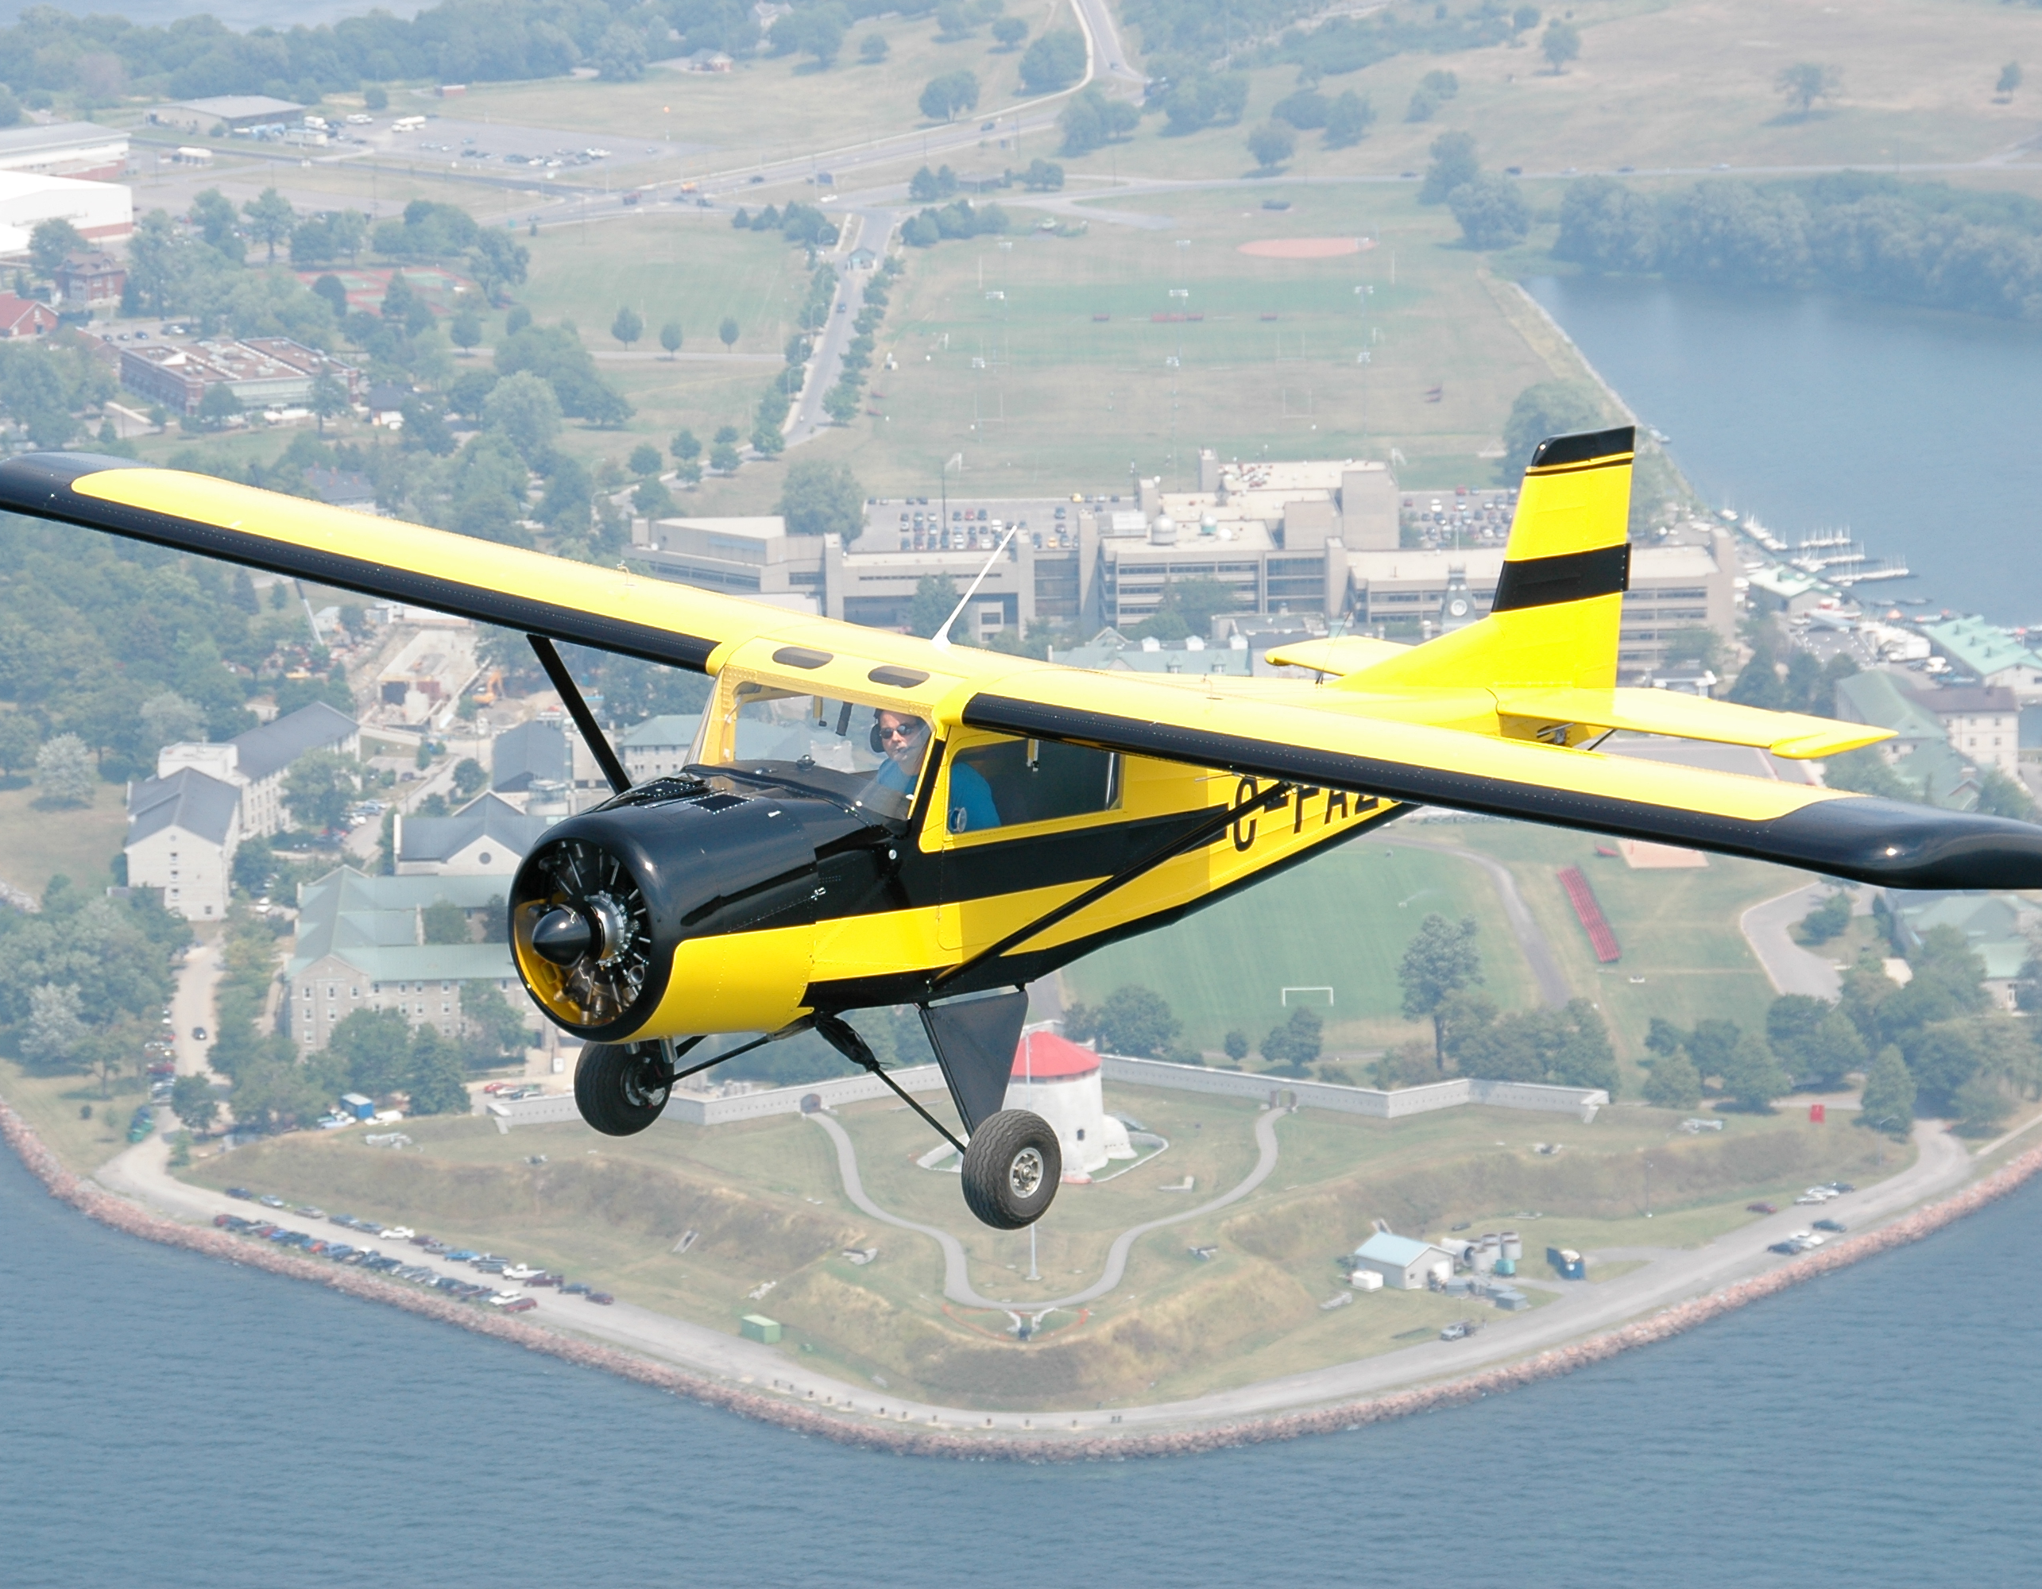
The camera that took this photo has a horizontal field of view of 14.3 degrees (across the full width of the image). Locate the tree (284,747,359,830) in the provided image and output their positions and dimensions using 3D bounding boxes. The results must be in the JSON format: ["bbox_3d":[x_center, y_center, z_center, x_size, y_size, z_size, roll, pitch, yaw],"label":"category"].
[{"bbox_3d":[-119.340,-0.383,1390.284,13.060,14.540,12.670,-2,13,0],"label":"tree"}]

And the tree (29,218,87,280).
[{"bbox_3d":[-230.907,-130.516,1953.696,14.770,15.310,14.330,-2,13,0],"label":"tree"}]

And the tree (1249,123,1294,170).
[{"bbox_3d":[71.215,-184.907,2330.114,12.538,12.581,12.538,-1,11,2],"label":"tree"}]

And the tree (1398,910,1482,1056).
[{"bbox_3d":[63.501,29.727,1236.213,12.188,23.191,12.188,-1,11,3],"label":"tree"}]

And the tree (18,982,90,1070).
[{"bbox_3d":[-149.900,35.690,1262.640,10.420,12.810,10.420,-2,12,0],"label":"tree"}]

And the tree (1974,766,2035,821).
[{"bbox_3d":[163.289,1.466,1355.142,10.240,11.670,9.940,-2,13,0],"label":"tree"}]

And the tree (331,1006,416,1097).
[{"bbox_3d":[-98.960,39.160,1237.550,12.620,13.880,12.620,-2,12,0],"label":"tree"}]

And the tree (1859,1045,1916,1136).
[{"bbox_3d":[126.430,42.836,1190.114,7.770,12.448,7.770,0,11,6],"label":"tree"}]

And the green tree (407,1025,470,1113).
[{"bbox_3d":[-87.290,40.950,1219.080,9.080,13.680,9.080,-2,12,0],"label":"green tree"}]

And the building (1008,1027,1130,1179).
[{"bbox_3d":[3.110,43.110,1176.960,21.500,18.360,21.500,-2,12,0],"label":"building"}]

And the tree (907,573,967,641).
[{"bbox_3d":[-16.270,-34.340,1555.610,11.760,15.610,11.760,-2,12,0],"label":"tree"}]

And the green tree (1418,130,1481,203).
[{"bbox_3d":[105.712,-155.279,2015.122,15.230,16.960,14.780,-2,13,0],"label":"green tree"}]

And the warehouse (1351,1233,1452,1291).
[{"bbox_3d":[52.884,63.916,1122.228,9.241,4.941,10.262,-11,15,-39],"label":"warehouse"}]

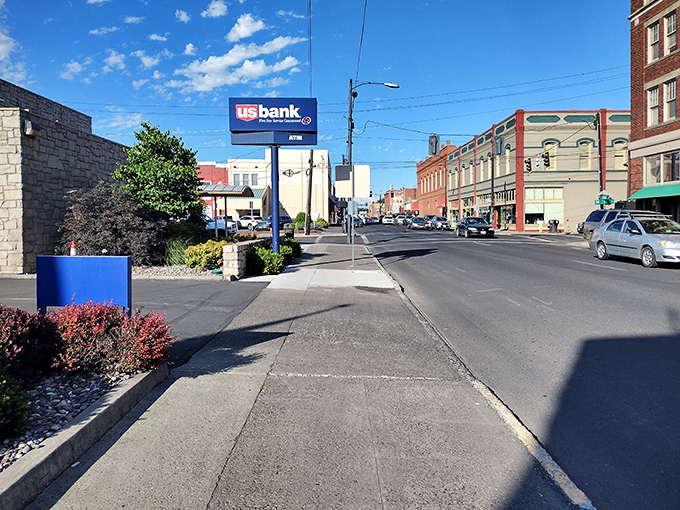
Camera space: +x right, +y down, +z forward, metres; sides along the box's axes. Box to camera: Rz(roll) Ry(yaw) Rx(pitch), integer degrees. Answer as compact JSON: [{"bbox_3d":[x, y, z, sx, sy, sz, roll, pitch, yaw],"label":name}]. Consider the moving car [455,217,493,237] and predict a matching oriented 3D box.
[{"bbox_3d":[9.700,-1.966,38.448,1.770,1.410,4.600,0,4,1],"label":"moving car"}]

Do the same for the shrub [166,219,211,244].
[{"bbox_3d":[-5.284,-0.645,18.500,1.500,1.200,1.350,0,4,0],"label":"shrub"}]

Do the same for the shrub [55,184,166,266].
[{"bbox_3d":[-6.950,-1.004,16.308,3.300,2.480,2.900,0,4,1],"label":"shrub"}]

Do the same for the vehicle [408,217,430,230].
[{"bbox_3d":[8.362,-3.326,56.000,1.800,1.450,4.700,0,4,0],"label":"vehicle"}]

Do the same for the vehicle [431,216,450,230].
[{"bbox_3d":[11.600,-3.686,60.944,1.780,1.500,4.400,0,4,1],"label":"vehicle"}]

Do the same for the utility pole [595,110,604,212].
[{"bbox_3d":[15.115,-4.493,30.725,0.300,7.420,0.300,-4,4,1],"label":"utility pole"}]

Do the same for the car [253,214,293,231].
[{"bbox_3d":[-7.642,-3.639,60.500,1.870,1.730,4.700,2,4,31],"label":"car"}]

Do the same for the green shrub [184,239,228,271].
[{"bbox_3d":[-3.736,-0.014,14.900,1.200,0.820,1.050,0,4,0],"label":"green shrub"}]

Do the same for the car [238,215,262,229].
[{"bbox_3d":[-11.127,-3.891,64.500,1.860,1.700,4.600,-4,5,-44],"label":"car"}]

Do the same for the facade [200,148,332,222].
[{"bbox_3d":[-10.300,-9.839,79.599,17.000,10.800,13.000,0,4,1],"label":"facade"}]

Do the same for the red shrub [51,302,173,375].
[{"bbox_3d":[-2.288,0.794,5.300,1.120,0.570,0.850,0,4,0],"label":"red shrub"}]

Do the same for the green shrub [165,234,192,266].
[{"bbox_3d":[-4.780,-0.174,15.666,0.850,0.920,0.850,0,4,1],"label":"green shrub"}]

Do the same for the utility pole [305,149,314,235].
[{"bbox_3d":[-2.593,-5.403,46.000,0.380,7.400,0.360,3,4,0],"label":"utility pole"}]

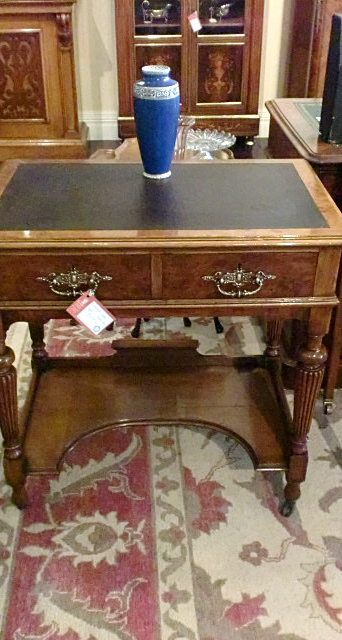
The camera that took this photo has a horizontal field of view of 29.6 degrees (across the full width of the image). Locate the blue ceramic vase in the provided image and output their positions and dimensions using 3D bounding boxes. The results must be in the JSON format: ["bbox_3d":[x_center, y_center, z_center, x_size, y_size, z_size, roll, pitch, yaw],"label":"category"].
[{"bbox_3d":[-0.033,-0.452,1.485,0.103,0.240,0.103,0,32,-2],"label":"blue ceramic vase"}]

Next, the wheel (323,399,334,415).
[{"bbox_3d":[0.482,0.267,1.976,0.029,0.043,0.031,0,32,-2],"label":"wheel"}]

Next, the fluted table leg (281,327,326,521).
[{"bbox_3d":[0.309,0.256,1.525,0.061,0.532,0.061,0,32,-2],"label":"fluted table leg"}]

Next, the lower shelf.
[{"bbox_3d":[-0.036,0.226,1.756,0.665,0.105,0.464,0,32,-2],"label":"lower shelf"}]

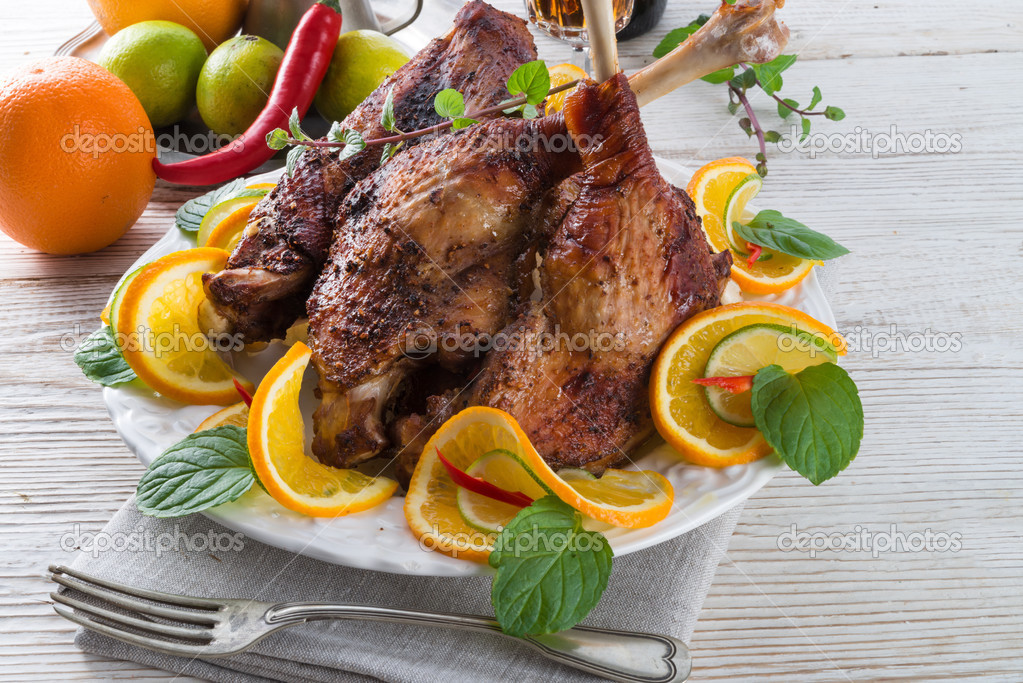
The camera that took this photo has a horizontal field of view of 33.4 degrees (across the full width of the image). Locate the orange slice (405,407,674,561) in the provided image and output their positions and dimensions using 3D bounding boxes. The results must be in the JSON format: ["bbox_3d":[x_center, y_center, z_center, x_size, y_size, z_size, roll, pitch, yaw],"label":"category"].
[{"bbox_3d":[0.009,0.050,0.591,0.090,0.036,0.042,-4,37,-4],"label":"orange slice"}]

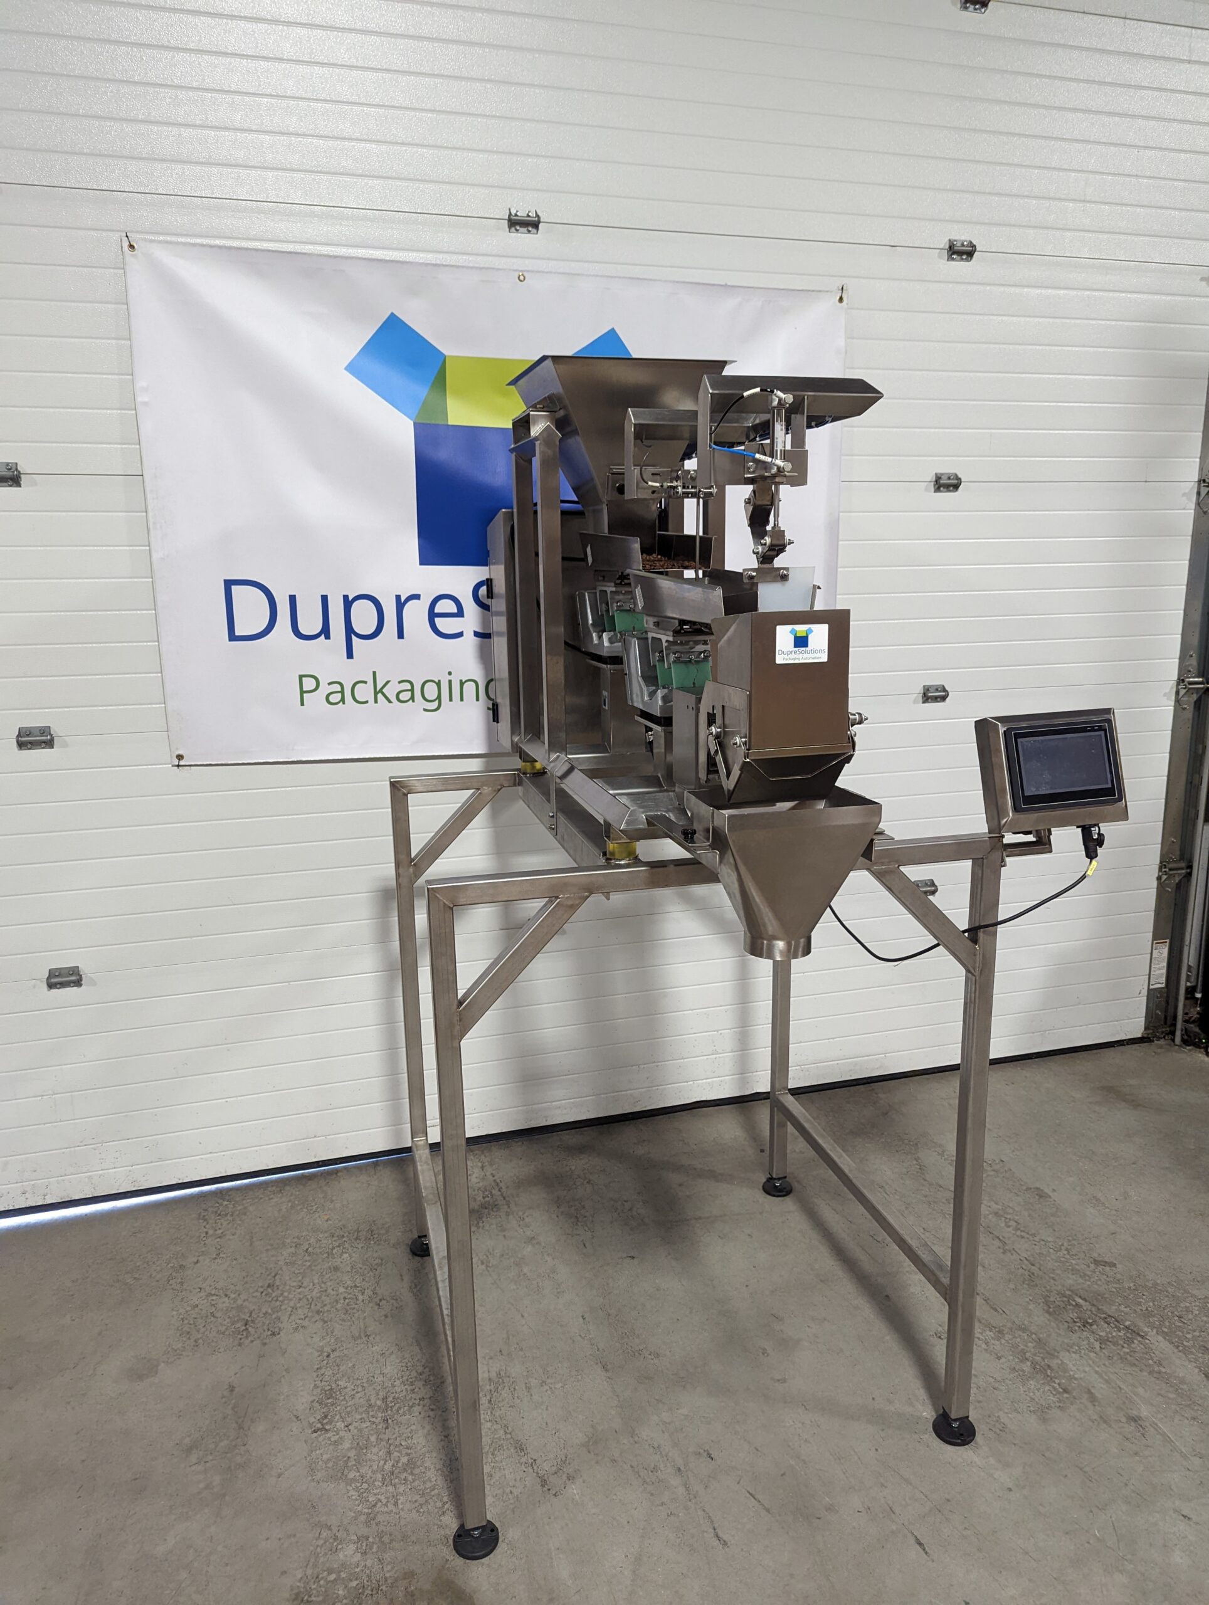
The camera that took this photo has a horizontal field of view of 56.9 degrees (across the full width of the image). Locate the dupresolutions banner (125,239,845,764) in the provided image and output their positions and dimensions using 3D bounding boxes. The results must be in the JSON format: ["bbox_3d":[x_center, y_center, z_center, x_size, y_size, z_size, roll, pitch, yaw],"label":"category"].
[{"bbox_3d":[-0.209,-0.728,2.895,1.824,1.219,0.025,-4,13,-15],"label":"dupresolutions banner"}]

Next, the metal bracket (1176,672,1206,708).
[{"bbox_3d":[1.884,-0.358,3.562,0.080,0.116,0.052,-4,13,-15],"label":"metal bracket"}]

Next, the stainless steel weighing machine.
[{"bbox_3d":[0.198,0.163,2.273,1.216,2.010,1.412,-4,13,-14],"label":"stainless steel weighing machine"}]

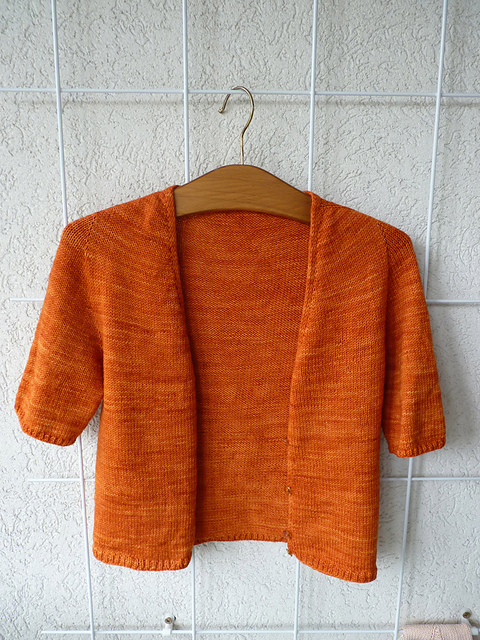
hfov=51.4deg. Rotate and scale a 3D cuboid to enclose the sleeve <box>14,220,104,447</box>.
[{"bbox_3d":[-0.217,0.021,0.605,0.111,0.283,0.080,5,11,-2],"label":"sleeve"}]

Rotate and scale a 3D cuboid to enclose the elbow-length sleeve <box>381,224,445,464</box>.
[{"bbox_3d":[0.216,0.035,0.613,0.088,0.292,0.080,-2,12,0],"label":"elbow-length sleeve"}]

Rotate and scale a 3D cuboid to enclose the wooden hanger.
[{"bbox_3d":[-0.002,-0.167,0.594,0.420,0.206,0.035,-1,12,0],"label":"wooden hanger"}]

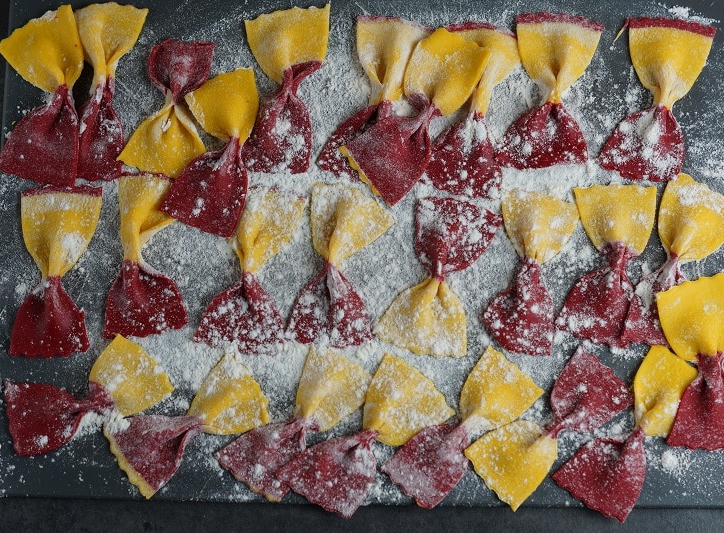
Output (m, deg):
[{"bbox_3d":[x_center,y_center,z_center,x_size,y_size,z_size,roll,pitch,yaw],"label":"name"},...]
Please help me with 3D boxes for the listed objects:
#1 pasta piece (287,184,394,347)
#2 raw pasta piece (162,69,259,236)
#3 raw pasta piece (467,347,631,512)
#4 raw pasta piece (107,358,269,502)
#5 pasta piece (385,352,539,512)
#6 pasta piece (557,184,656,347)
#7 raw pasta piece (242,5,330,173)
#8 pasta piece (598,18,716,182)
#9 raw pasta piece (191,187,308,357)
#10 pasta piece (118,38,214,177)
[{"bbox_3d":[-0.009,0.000,0.743,0.040,0.014,0.074,10,81,2],"label":"pasta piece"},{"bbox_3d":[-0.066,-0.054,0.747,0.037,0.014,0.078,11,81,2],"label":"raw pasta piece"},{"bbox_3d":[0.082,0.070,0.732,0.072,0.014,0.034,-42,83,-6],"label":"raw pasta piece"},{"bbox_3d":[-0.075,0.069,0.732,0.068,0.014,0.037,-31,82,-5],"label":"raw pasta piece"},{"bbox_3d":[0.044,0.071,0.732,0.031,0.014,0.075,43,83,6],"label":"pasta piece"},{"bbox_3d":[0.108,-0.004,0.744,0.036,0.014,0.075,12,81,2],"label":"pasta piece"},{"bbox_3d":[-0.038,-0.083,0.756,0.038,0.014,0.081,6,81,1],"label":"raw pasta piece"},{"bbox_3d":[0.134,-0.077,0.755,0.040,0.014,0.078,14,81,2],"label":"pasta piece"},{"bbox_3d":[-0.046,0.002,0.743,0.040,0.014,0.075,14,81,2],"label":"raw pasta piece"},{"bbox_3d":[-0.084,-0.073,0.755,0.038,0.014,0.066,15,81,2],"label":"pasta piece"}]

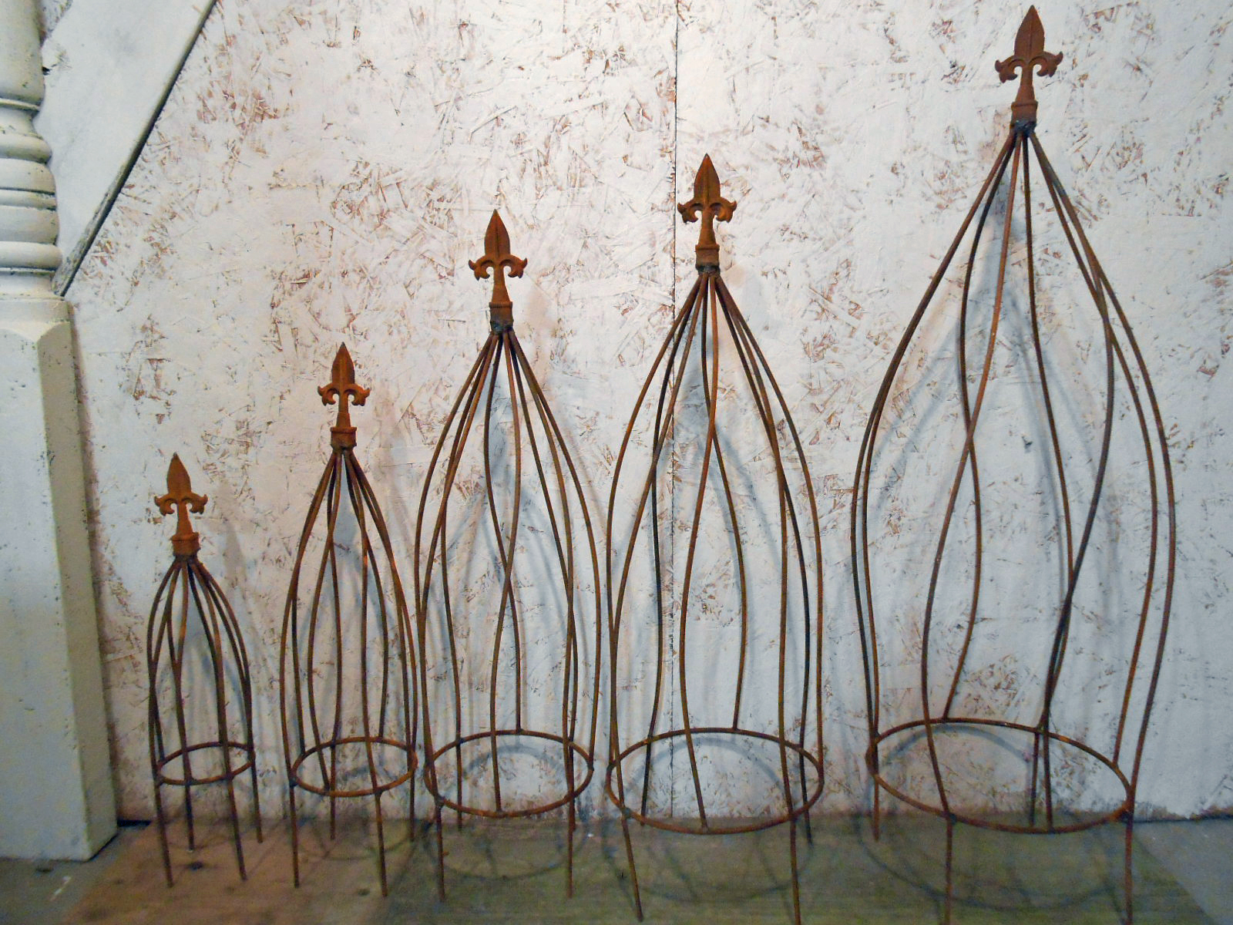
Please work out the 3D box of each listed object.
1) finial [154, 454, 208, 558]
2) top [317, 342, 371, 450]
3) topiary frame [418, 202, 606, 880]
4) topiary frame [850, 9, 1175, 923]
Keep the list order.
[{"bbox_3d":[-0.538,0.053,1.145,0.066,0.129,0.034,-2,9,0],"label":"finial"},{"bbox_3d":[-0.335,-0.081,1.139,0.066,0.130,0.033,2,9,0],"label":"top"},{"bbox_3d":[-0.138,0.119,1.147,0.230,0.830,0.230,0,9,0],"label":"topiary frame"},{"bbox_3d":[0.469,0.016,1.105,0.355,1.049,0.355,0,9,0],"label":"topiary frame"}]

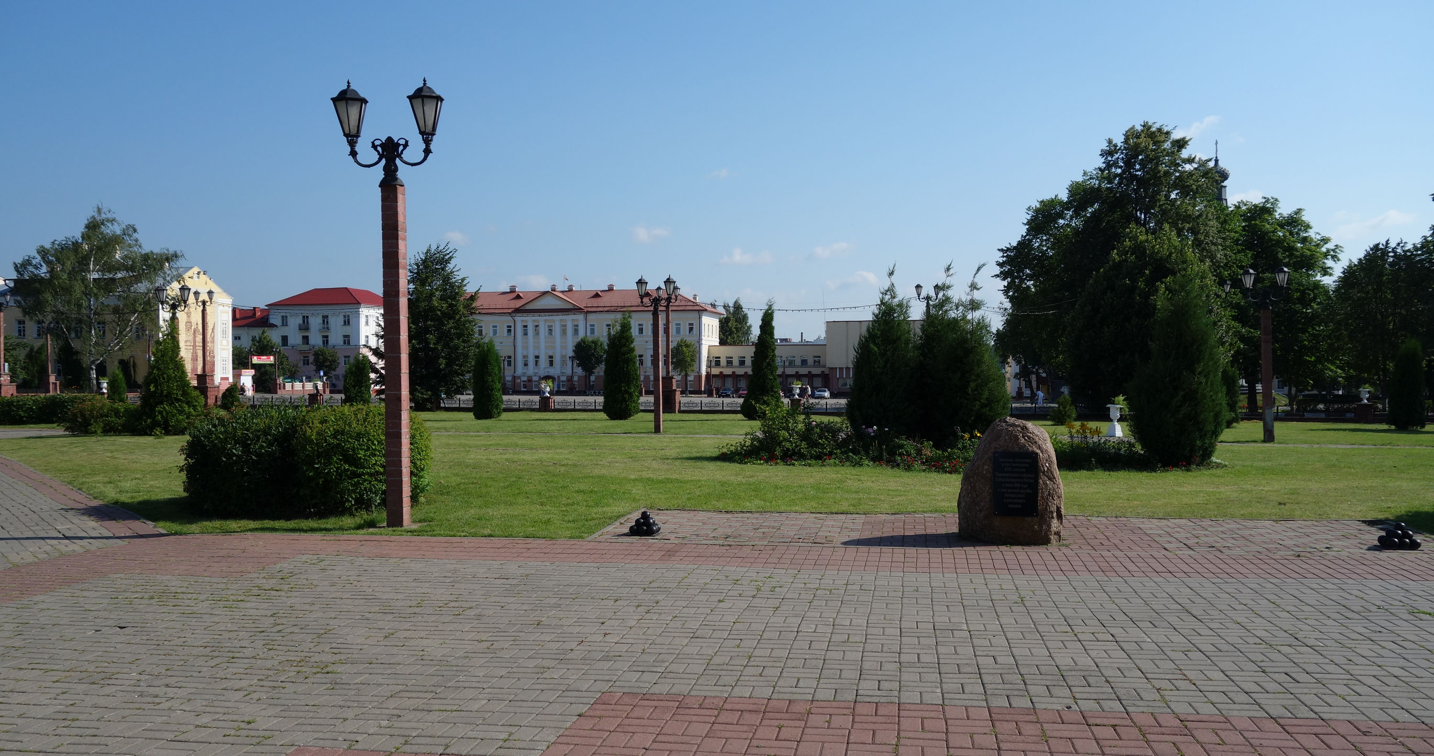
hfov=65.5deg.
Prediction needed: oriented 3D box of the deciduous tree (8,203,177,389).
[{"bbox_3d":[-50.200,-6.000,90.500,12.500,15.700,12.500,0,0,11],"label":"deciduous tree"}]

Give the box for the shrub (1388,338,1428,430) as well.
[{"bbox_3d":[25.100,0.200,40.600,1.250,3.350,1.250,0,0,11],"label":"shrub"}]

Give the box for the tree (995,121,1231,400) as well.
[{"bbox_3d":[22.141,-6.106,62.000,13.000,15.800,12.500,0,0,0],"label":"tree"}]

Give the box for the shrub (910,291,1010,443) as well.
[{"bbox_3d":[5.593,-0.232,25.600,2.200,3.800,2.200,0,0,0],"label":"shrub"}]

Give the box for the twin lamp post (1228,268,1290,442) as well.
[{"bbox_3d":[14.451,-0.633,29.300,1.300,4.700,0.420,0,0,10],"label":"twin lamp post"}]

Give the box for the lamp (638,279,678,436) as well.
[{"bbox_3d":[-1.840,-0.730,34.600,1.270,4.900,0.400,0,0,11],"label":"lamp"}]

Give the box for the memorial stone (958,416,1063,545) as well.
[{"bbox_3d":[2.860,0.970,10.780,0.980,1.180,0.750,0,0,19],"label":"memorial stone"}]

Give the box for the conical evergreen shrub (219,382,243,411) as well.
[{"bbox_3d":[-21.800,0.930,50.000,0.930,1.550,0.930,0,0,11],"label":"conical evergreen shrub"}]

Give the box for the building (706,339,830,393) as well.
[{"bbox_3d":[8.700,-1.100,175.000,18.500,7.900,12.000,0,0,11],"label":"building"}]

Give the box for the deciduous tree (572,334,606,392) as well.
[{"bbox_3d":[-18.400,-2.000,160.000,4.500,8.700,4.500,0,0,0],"label":"deciduous tree"}]

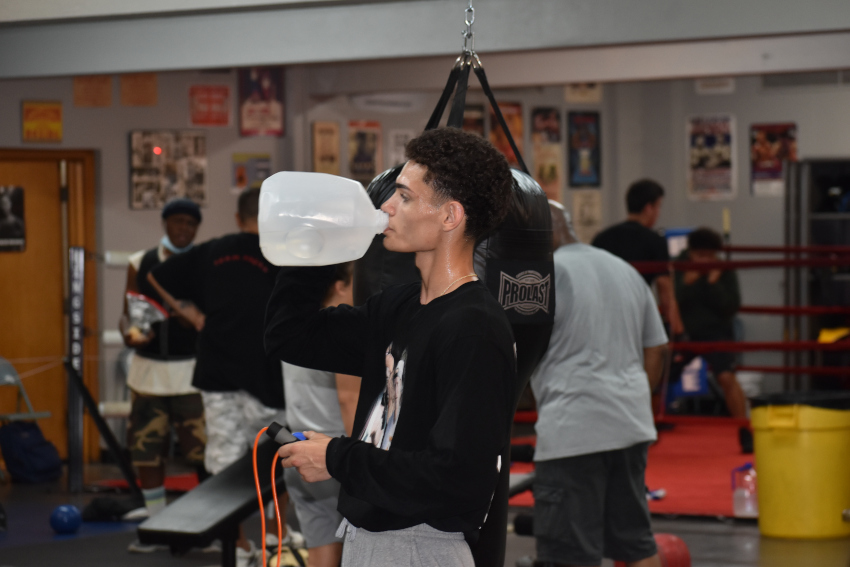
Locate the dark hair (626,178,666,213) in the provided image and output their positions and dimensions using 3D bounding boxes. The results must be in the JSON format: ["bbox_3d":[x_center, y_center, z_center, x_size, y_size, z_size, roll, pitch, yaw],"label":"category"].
[{"bbox_3d":[1.289,-0.508,19.600,0.220,0.205,0.190,-1,1,-41],"label":"dark hair"}]

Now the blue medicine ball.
[{"bbox_3d":[-1.860,1.225,17.400,0.157,0.157,0.157,0,1,0],"label":"blue medicine ball"}]

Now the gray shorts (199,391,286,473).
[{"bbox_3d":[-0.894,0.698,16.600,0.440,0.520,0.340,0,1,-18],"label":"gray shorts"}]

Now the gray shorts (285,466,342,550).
[{"bbox_3d":[-0.370,0.741,12.000,0.300,0.420,0.330,-1,1,-37],"label":"gray shorts"}]

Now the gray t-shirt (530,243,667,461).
[{"bbox_3d":[0.611,0.239,11.800,0.470,0.760,0.380,0,1,-19],"label":"gray t-shirt"}]

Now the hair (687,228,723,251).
[{"bbox_3d":[1.840,-0.289,22.000,0.235,0.190,0.225,0,1,9],"label":"hair"}]

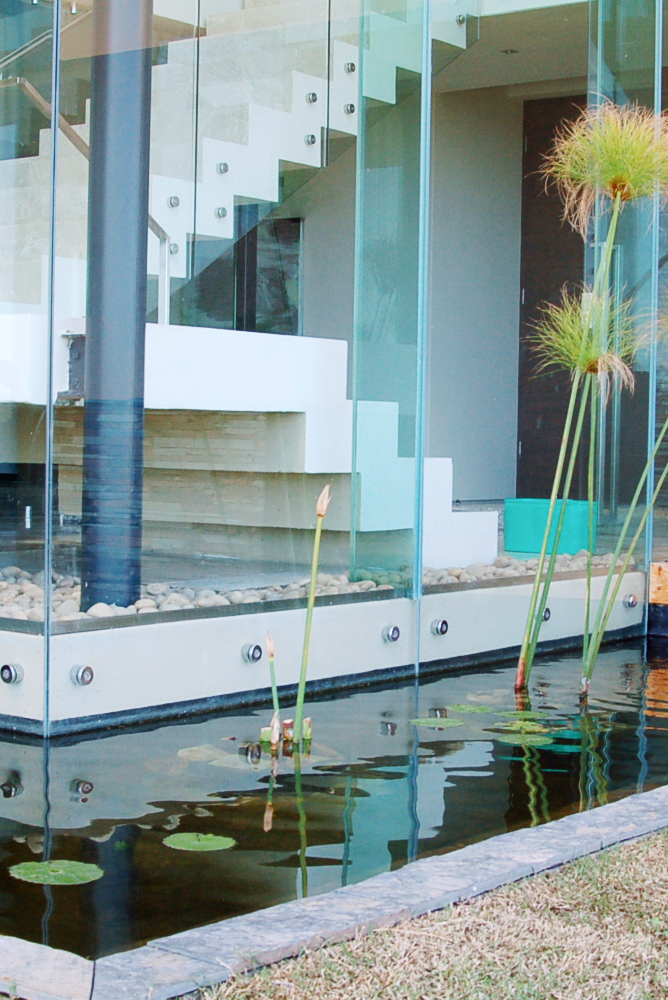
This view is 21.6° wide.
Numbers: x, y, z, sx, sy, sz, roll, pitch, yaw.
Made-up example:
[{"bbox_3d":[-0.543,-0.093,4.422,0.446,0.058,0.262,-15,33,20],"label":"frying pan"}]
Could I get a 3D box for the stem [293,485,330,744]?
[{"bbox_3d":[-0.051,0.256,3.917,0.083,0.580,0.060,1,2,0],"label":"stem"}]

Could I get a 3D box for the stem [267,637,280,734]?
[{"bbox_3d":[-0.137,0.420,3.964,0.032,0.245,0.030,1,2,0],"label":"stem"}]

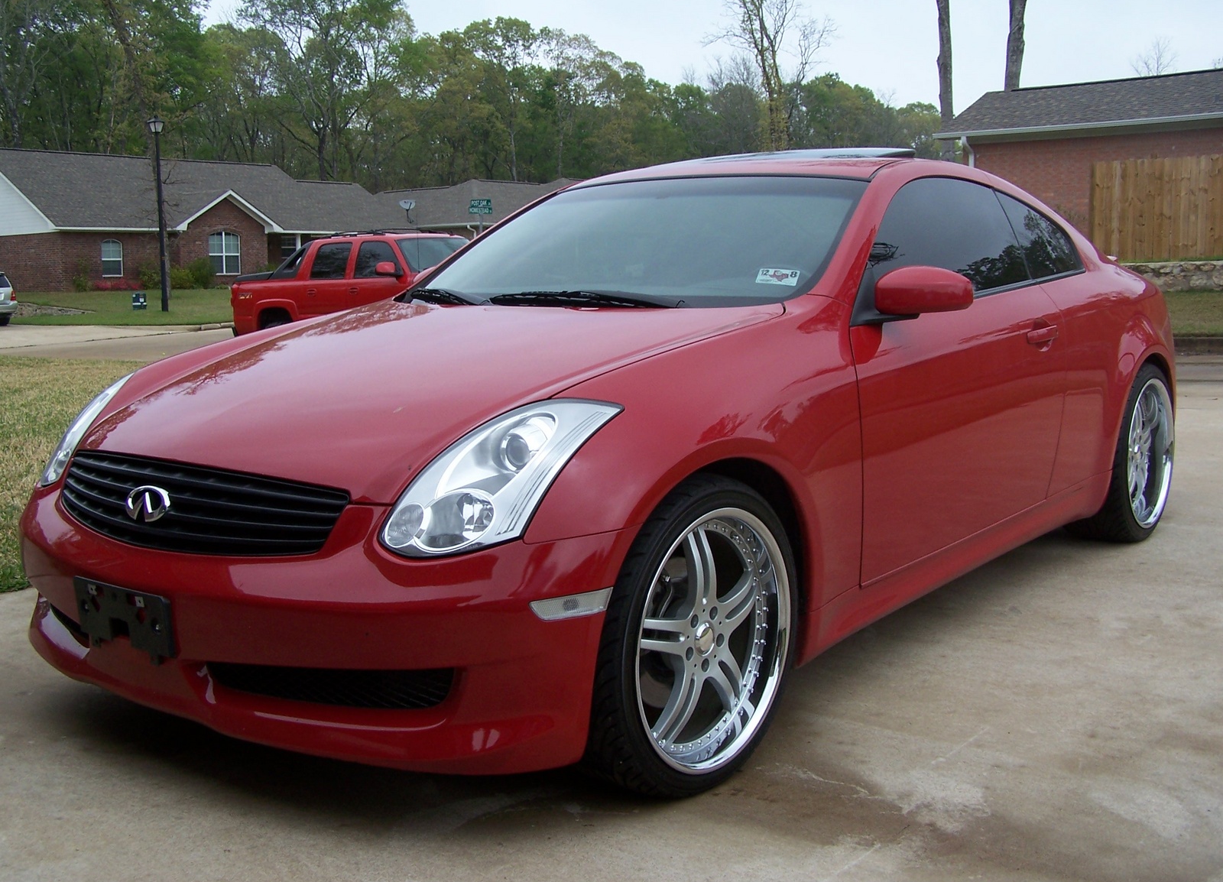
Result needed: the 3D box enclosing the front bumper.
[{"bbox_3d":[-0.812,0.325,2.904,1.780,0.500,0.570,5,11,38],"label":"front bumper"}]

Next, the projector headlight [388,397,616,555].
[{"bbox_3d":[-0.215,0.075,2.522,0.310,0.260,0.420,5,11,38],"label":"projector headlight"}]

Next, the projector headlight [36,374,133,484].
[{"bbox_3d":[-1.286,-0.026,3.370,0.310,0.260,0.420,5,11,38],"label":"projector headlight"}]

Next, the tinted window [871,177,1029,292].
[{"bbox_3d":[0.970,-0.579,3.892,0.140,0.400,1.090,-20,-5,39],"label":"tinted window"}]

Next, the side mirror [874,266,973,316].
[{"bbox_3d":[0.777,-0.378,3.349,0.220,0.130,0.140,5,11,38],"label":"side mirror"}]

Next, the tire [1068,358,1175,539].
[{"bbox_3d":[1.913,0.036,5.075,0.270,0.660,0.660,5,11,38],"label":"tire"}]

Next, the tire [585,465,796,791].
[{"bbox_3d":[0.138,0.408,2.877,0.245,0.660,0.660,5,11,38],"label":"tire"}]

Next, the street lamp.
[{"bbox_3d":[-11.644,-5.822,34.630,0.450,5.000,0.450,5,11,38],"label":"street lamp"}]

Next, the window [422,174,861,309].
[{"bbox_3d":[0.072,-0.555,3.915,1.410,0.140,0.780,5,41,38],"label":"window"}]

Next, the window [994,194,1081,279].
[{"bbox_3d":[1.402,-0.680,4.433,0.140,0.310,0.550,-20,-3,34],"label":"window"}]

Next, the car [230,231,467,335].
[{"bbox_3d":[-2.778,-1.843,18.021,5.630,1.880,2.020,7,12,43],"label":"car"}]

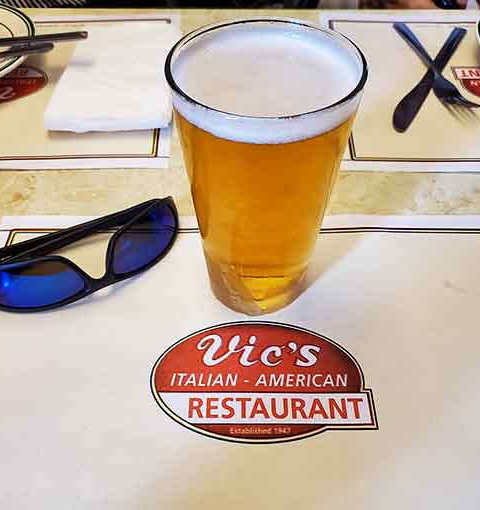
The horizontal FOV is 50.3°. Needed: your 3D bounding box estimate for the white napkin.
[{"bbox_3d":[-0.112,-0.179,0.492,0.106,0.014,0.170,0,50,0],"label":"white napkin"}]

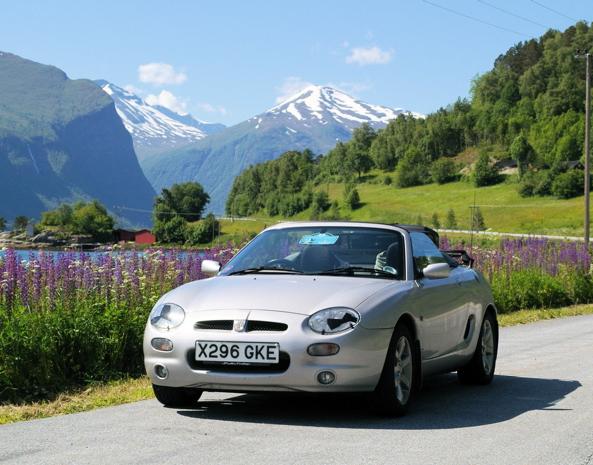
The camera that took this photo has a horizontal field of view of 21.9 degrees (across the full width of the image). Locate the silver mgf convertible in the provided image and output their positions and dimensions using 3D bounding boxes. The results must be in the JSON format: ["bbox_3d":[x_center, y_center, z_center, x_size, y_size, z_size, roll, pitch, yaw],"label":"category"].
[{"bbox_3d":[0.313,0.515,10.550,1.680,1.230,3.910,0,0,19],"label":"silver mgf convertible"}]

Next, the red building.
[{"bbox_3d":[-38.300,0.950,360.000,10.000,3.800,7.000,0,0,-7],"label":"red building"}]

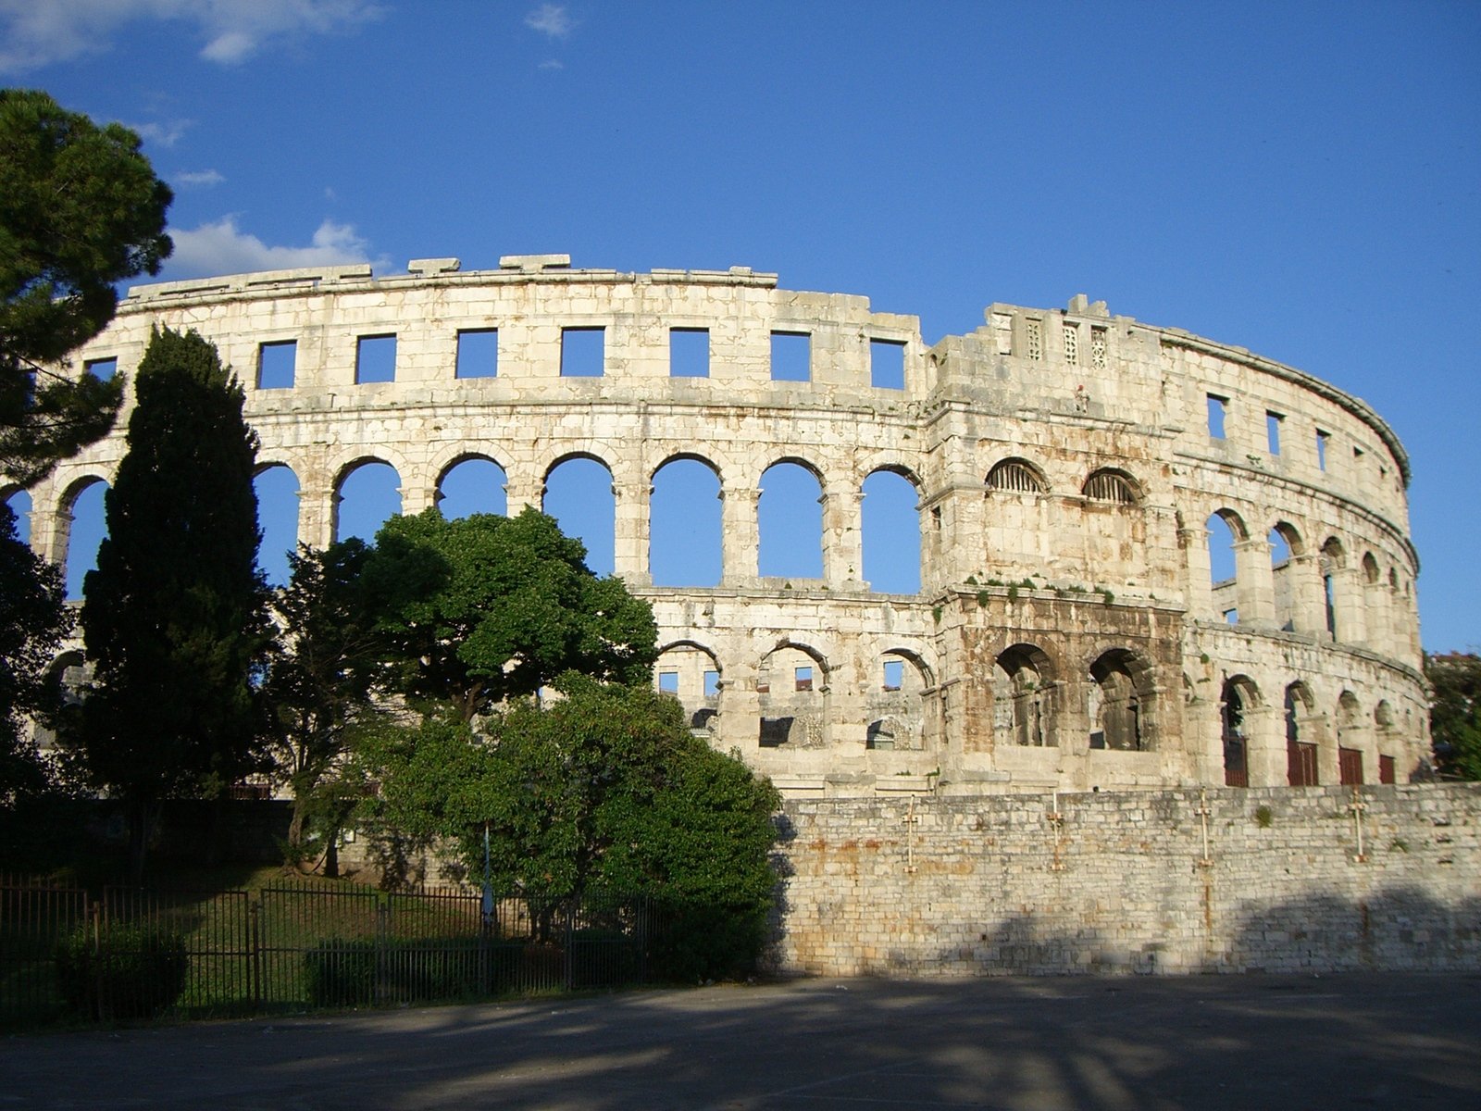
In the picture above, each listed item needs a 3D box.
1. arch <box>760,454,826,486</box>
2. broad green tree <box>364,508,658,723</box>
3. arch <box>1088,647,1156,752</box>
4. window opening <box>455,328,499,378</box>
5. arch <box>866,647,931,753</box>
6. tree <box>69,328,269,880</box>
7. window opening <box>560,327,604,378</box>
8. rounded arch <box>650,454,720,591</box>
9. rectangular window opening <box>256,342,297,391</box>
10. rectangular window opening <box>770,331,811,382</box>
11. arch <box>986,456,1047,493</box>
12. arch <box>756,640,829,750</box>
[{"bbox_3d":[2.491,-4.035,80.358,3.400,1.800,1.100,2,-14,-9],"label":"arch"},{"bbox_3d":[-7.911,3.388,56.000,10.000,9.750,9.000,2,-13,-8],"label":"broad green tree"},{"bbox_3d":[18.404,7.163,80.025,3.880,5.090,1.200,5,-14,-21],"label":"arch"},{"bbox_3d":[-12.912,-9.872,80.308,1.998,2.570,0.600,-1,-14,3],"label":"window opening"},{"bbox_3d":[7.530,7.074,78.807,3.500,5.070,1.300,3,-14,-14],"label":"arch"},{"bbox_3d":[-12.004,0.772,34.307,4.144,11.931,4.144,5,-15,-19],"label":"tree"},{"bbox_3d":[-7.812,-10.011,81.038,2.170,2.610,0.700,0,-13,0],"label":"window opening"},{"bbox_3d":[-2.630,-1.623,78.590,3.456,6.615,1.000,1,-14,-5],"label":"rounded arch"},{"bbox_3d":[-23.443,-9.541,82.723,2.220,2.530,0.700,-3,-13,13],"label":"rectangular window opening"},{"bbox_3d":[2.481,-9.716,81.033,1.998,2.570,0.600,2,-14,-9],"label":"rectangular window opening"},{"bbox_3d":[13.420,-3.871,80.388,3.520,1.780,0.900,5,-14,-21],"label":"arch"},{"bbox_3d":[2.425,6.819,78.322,3.540,5.210,1.200,2,-13,-9],"label":"arch"}]

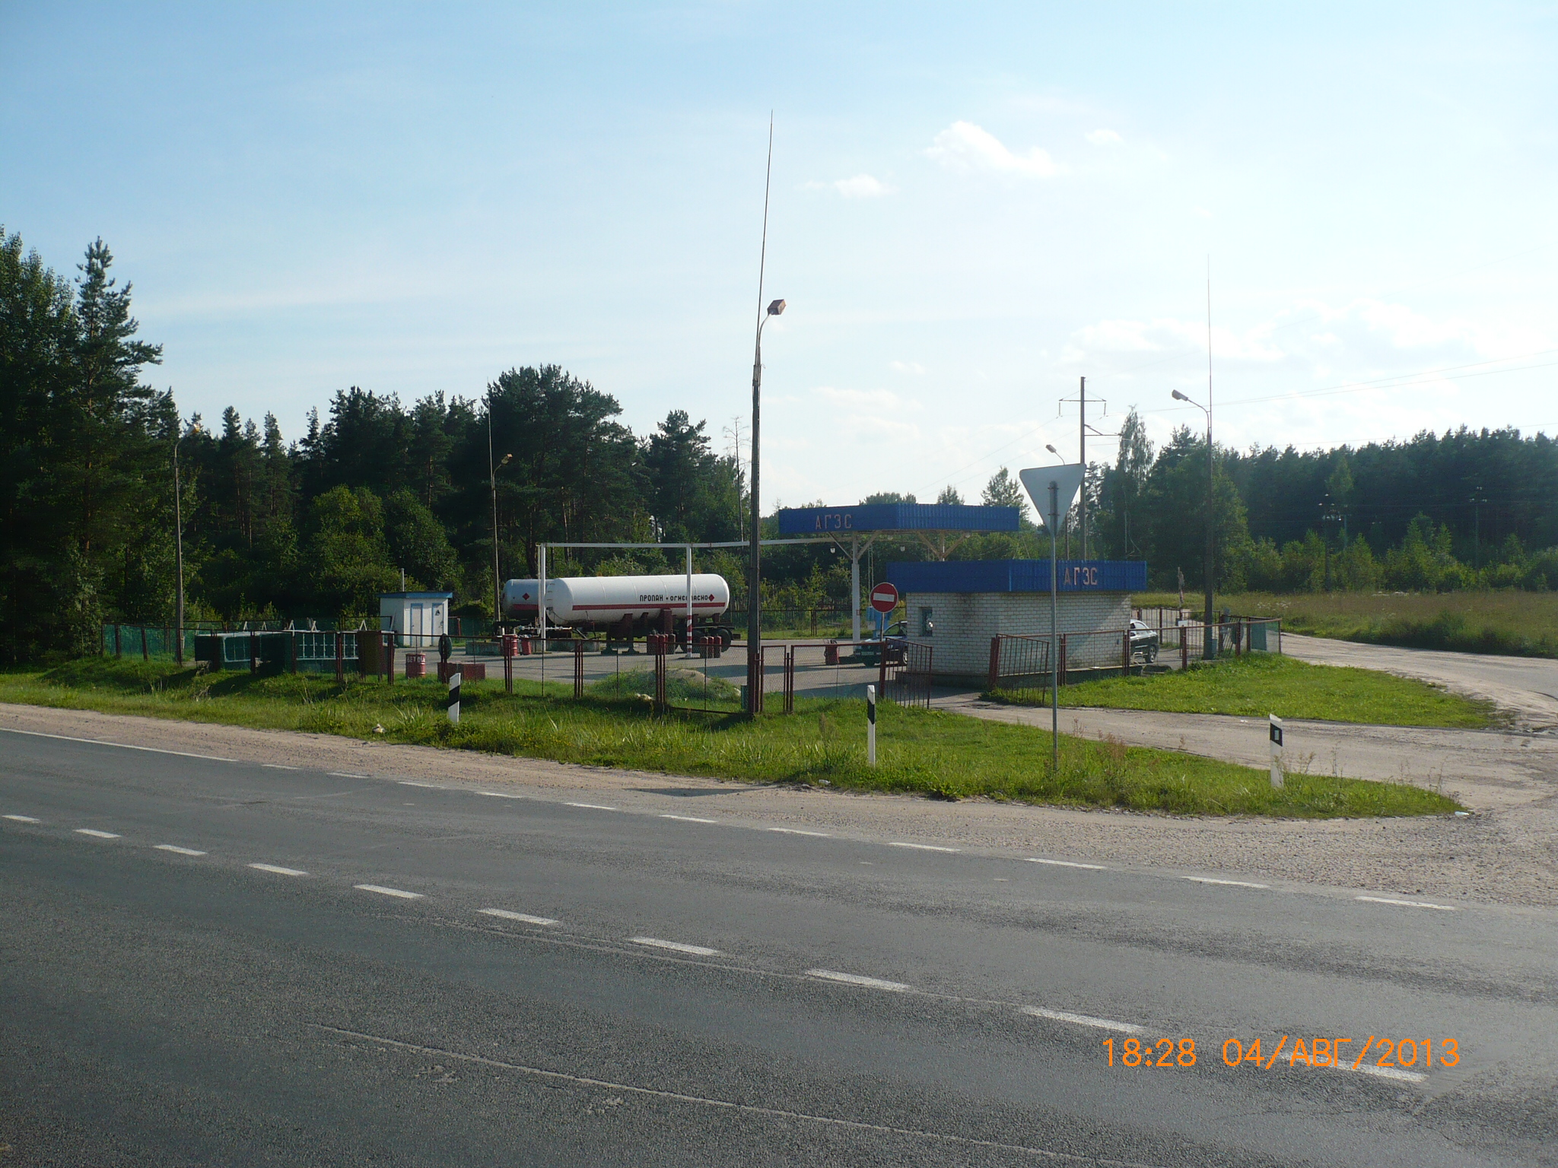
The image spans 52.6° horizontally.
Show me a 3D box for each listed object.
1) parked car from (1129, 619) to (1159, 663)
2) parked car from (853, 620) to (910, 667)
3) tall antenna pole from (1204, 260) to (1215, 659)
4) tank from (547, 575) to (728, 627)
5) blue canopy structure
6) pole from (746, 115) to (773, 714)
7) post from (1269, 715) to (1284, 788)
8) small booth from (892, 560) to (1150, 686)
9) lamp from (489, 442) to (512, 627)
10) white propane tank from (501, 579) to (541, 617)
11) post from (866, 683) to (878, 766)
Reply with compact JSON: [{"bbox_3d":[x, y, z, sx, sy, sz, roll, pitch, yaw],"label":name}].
[{"bbox_3d":[10.500,1.861,50.500,1.720,1.420,4.350,0,0,38],"label":"parked car"},{"bbox_3d":[4.505,1.934,52.405,1.720,1.420,4.400,0,0,43],"label":"parked car"},{"bbox_3d":[13.657,-4.038,50.000,0.300,12.749,0.300,0,0,43],"label":"tall antenna pole"},{"bbox_3d":[-5.829,0.603,65.600,1.860,1.860,9.400,0,0,44],"label":"tank"},{"bbox_3d":[4.323,-2.205,55.973,5.290,0.857,7.020,0,0,43],"label":"blue canopy structure"},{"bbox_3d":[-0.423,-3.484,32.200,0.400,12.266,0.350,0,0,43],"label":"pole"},{"bbox_3d":[5.623,1.898,17.800,0.130,0.860,0.070,0,0,18],"label":"post"},{"bbox_3d":[6.762,1.010,44.081,4.020,3.247,6.895,0,0,43],"label":"small booth"},{"bbox_3d":[-12.796,-2.143,72.000,1.150,9.900,0.450,0,0,37],"label":"lamp"},{"bbox_3d":[-8.771,0.680,71.972,8.000,1.800,1.800,0,0,-30],"label":"white propane tank"},{"bbox_3d":[0.940,1.443,15.900,0.070,0.848,0.120,0,0,-41],"label":"post"}]

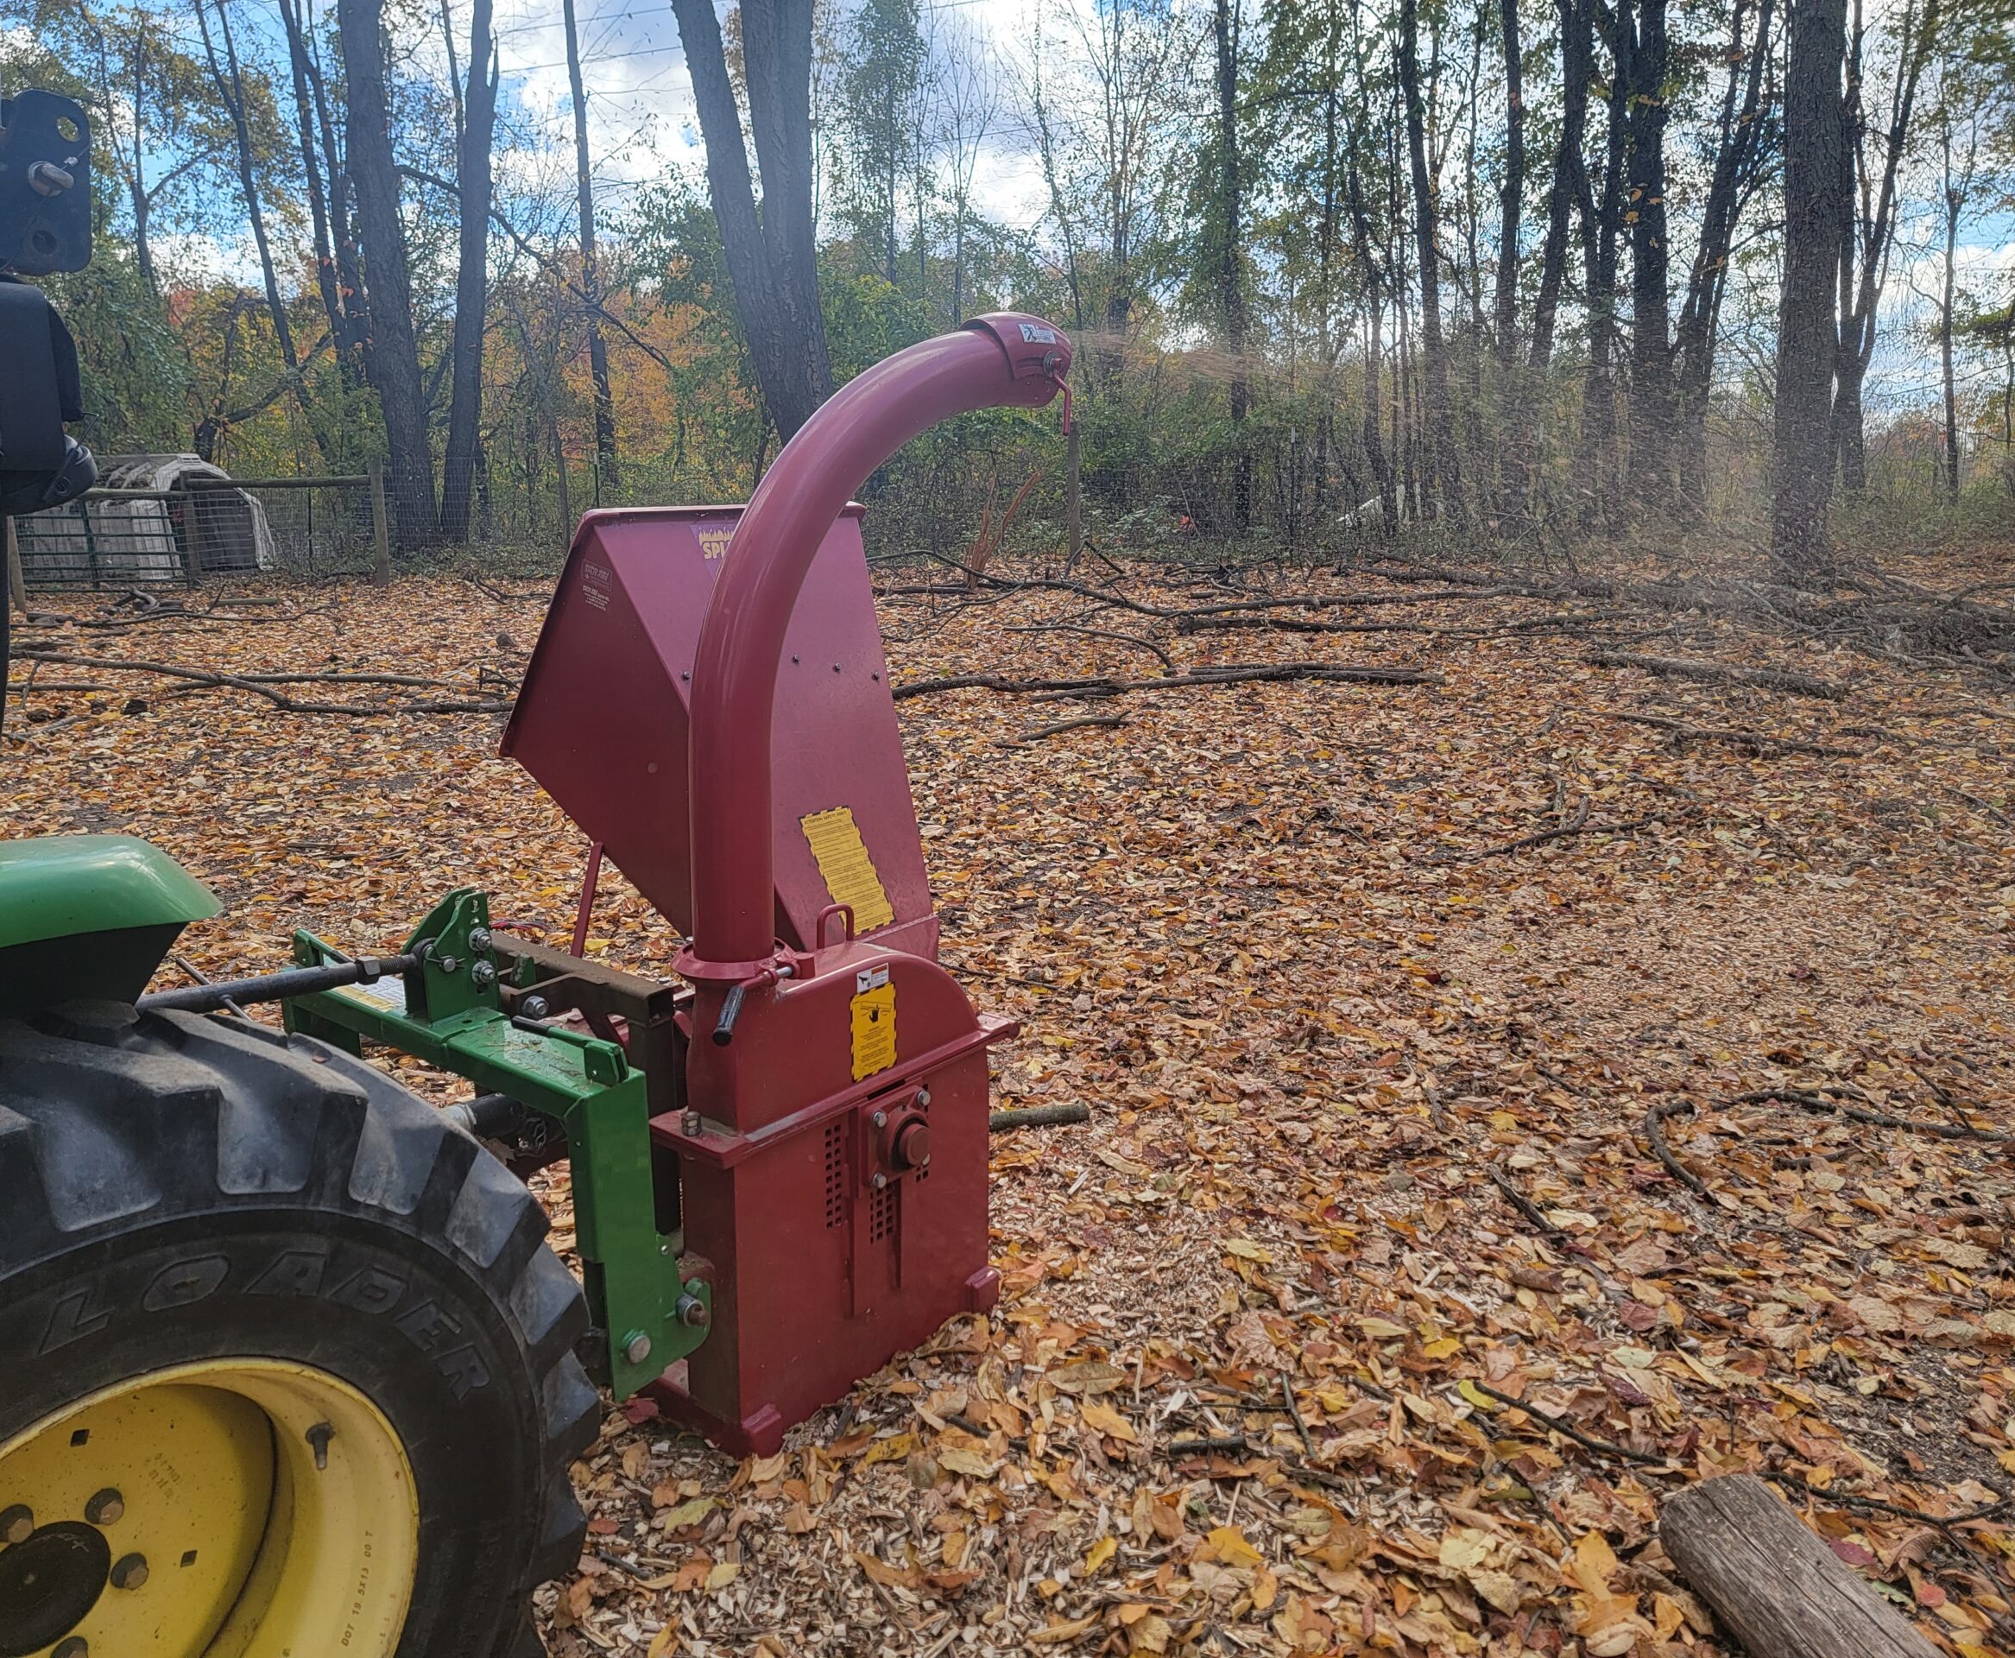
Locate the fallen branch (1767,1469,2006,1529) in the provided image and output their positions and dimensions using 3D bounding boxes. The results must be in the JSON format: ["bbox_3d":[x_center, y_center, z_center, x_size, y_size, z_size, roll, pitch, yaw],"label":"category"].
[{"bbox_3d":[1.276,0.962,2.209,0.323,0.030,0.075,3,14,12],"label":"fallen branch"}]

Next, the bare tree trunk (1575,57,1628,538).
[{"bbox_3d":[9.023,-8.071,23.220,0.550,6.853,0.495,-4,14,1],"label":"bare tree trunk"}]

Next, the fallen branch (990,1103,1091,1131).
[{"bbox_3d":[0.025,0.649,3.413,0.330,0.042,0.042,-3,15,-14],"label":"fallen branch"}]

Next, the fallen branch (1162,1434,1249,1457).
[{"bbox_3d":[0.302,0.925,2.311,0.140,0.028,0.026,-2,14,-11],"label":"fallen branch"}]

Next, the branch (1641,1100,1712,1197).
[{"bbox_3d":[1.446,0.681,3.310,0.126,0.040,0.477,5,15,20],"label":"branch"}]

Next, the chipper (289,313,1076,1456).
[{"bbox_3d":[-0.462,0.013,2.553,0.785,1.700,1.165,11,17,37],"label":"chipper"}]

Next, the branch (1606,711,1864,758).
[{"bbox_3d":[3.799,-0.522,8.170,0.217,0.100,1.474,-9,16,-33],"label":"branch"}]

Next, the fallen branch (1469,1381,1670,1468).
[{"bbox_3d":[0.855,0.926,2.359,0.299,0.030,0.049,10,17,34],"label":"fallen branch"}]

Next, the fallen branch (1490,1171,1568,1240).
[{"bbox_3d":[1.034,0.745,3.074,0.033,0.030,0.262,-3,15,-12],"label":"fallen branch"}]

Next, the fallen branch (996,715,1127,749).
[{"bbox_3d":[0.276,-0.553,8.252,1.016,0.100,0.124,-13,19,-42],"label":"fallen branch"}]

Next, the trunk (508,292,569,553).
[{"bbox_3d":[-6.494,-5.385,20.860,0.888,3.466,0.400,0,14,0],"label":"trunk"}]

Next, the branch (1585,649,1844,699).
[{"bbox_3d":[4.488,-1.002,9.815,0.186,0.120,1.707,-9,17,-32],"label":"branch"}]

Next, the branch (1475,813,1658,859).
[{"bbox_3d":[2.199,0.006,6.032,1.103,0.080,0.082,-8,16,-30],"label":"branch"}]

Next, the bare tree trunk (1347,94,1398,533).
[{"bbox_3d":[5.099,-7.032,21.424,0.380,5.829,0.342,-7,14,2],"label":"bare tree trunk"}]

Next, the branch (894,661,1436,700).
[{"bbox_3d":[0.988,-0.938,9.756,3.500,0.140,0.369,-2,14,-10],"label":"branch"}]

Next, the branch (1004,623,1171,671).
[{"bbox_3d":[0.689,-1.385,11.454,0.454,0.200,1.705,-11,18,-40],"label":"branch"}]

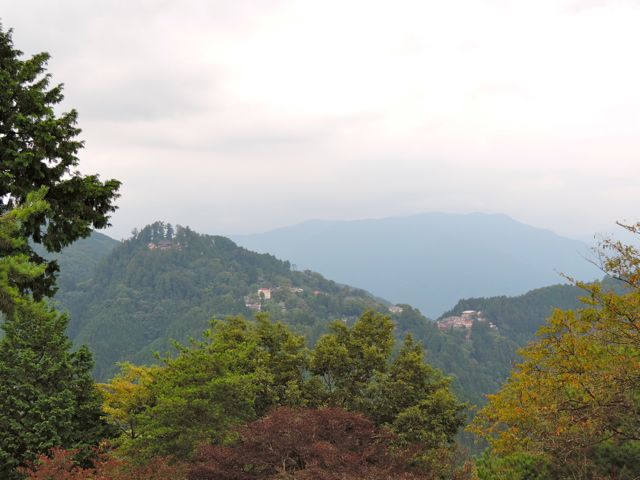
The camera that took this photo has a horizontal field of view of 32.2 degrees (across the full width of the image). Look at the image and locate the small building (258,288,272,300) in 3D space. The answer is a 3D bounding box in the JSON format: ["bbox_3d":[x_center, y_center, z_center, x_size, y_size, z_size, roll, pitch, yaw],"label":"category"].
[{"bbox_3d":[-66.326,66.326,1350.000,15.000,14.000,11.000,0,-1,10],"label":"small building"}]

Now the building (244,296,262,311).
[{"bbox_3d":[-80.030,76.420,1335.000,20.000,15.000,13.000,0,-1,5],"label":"building"}]

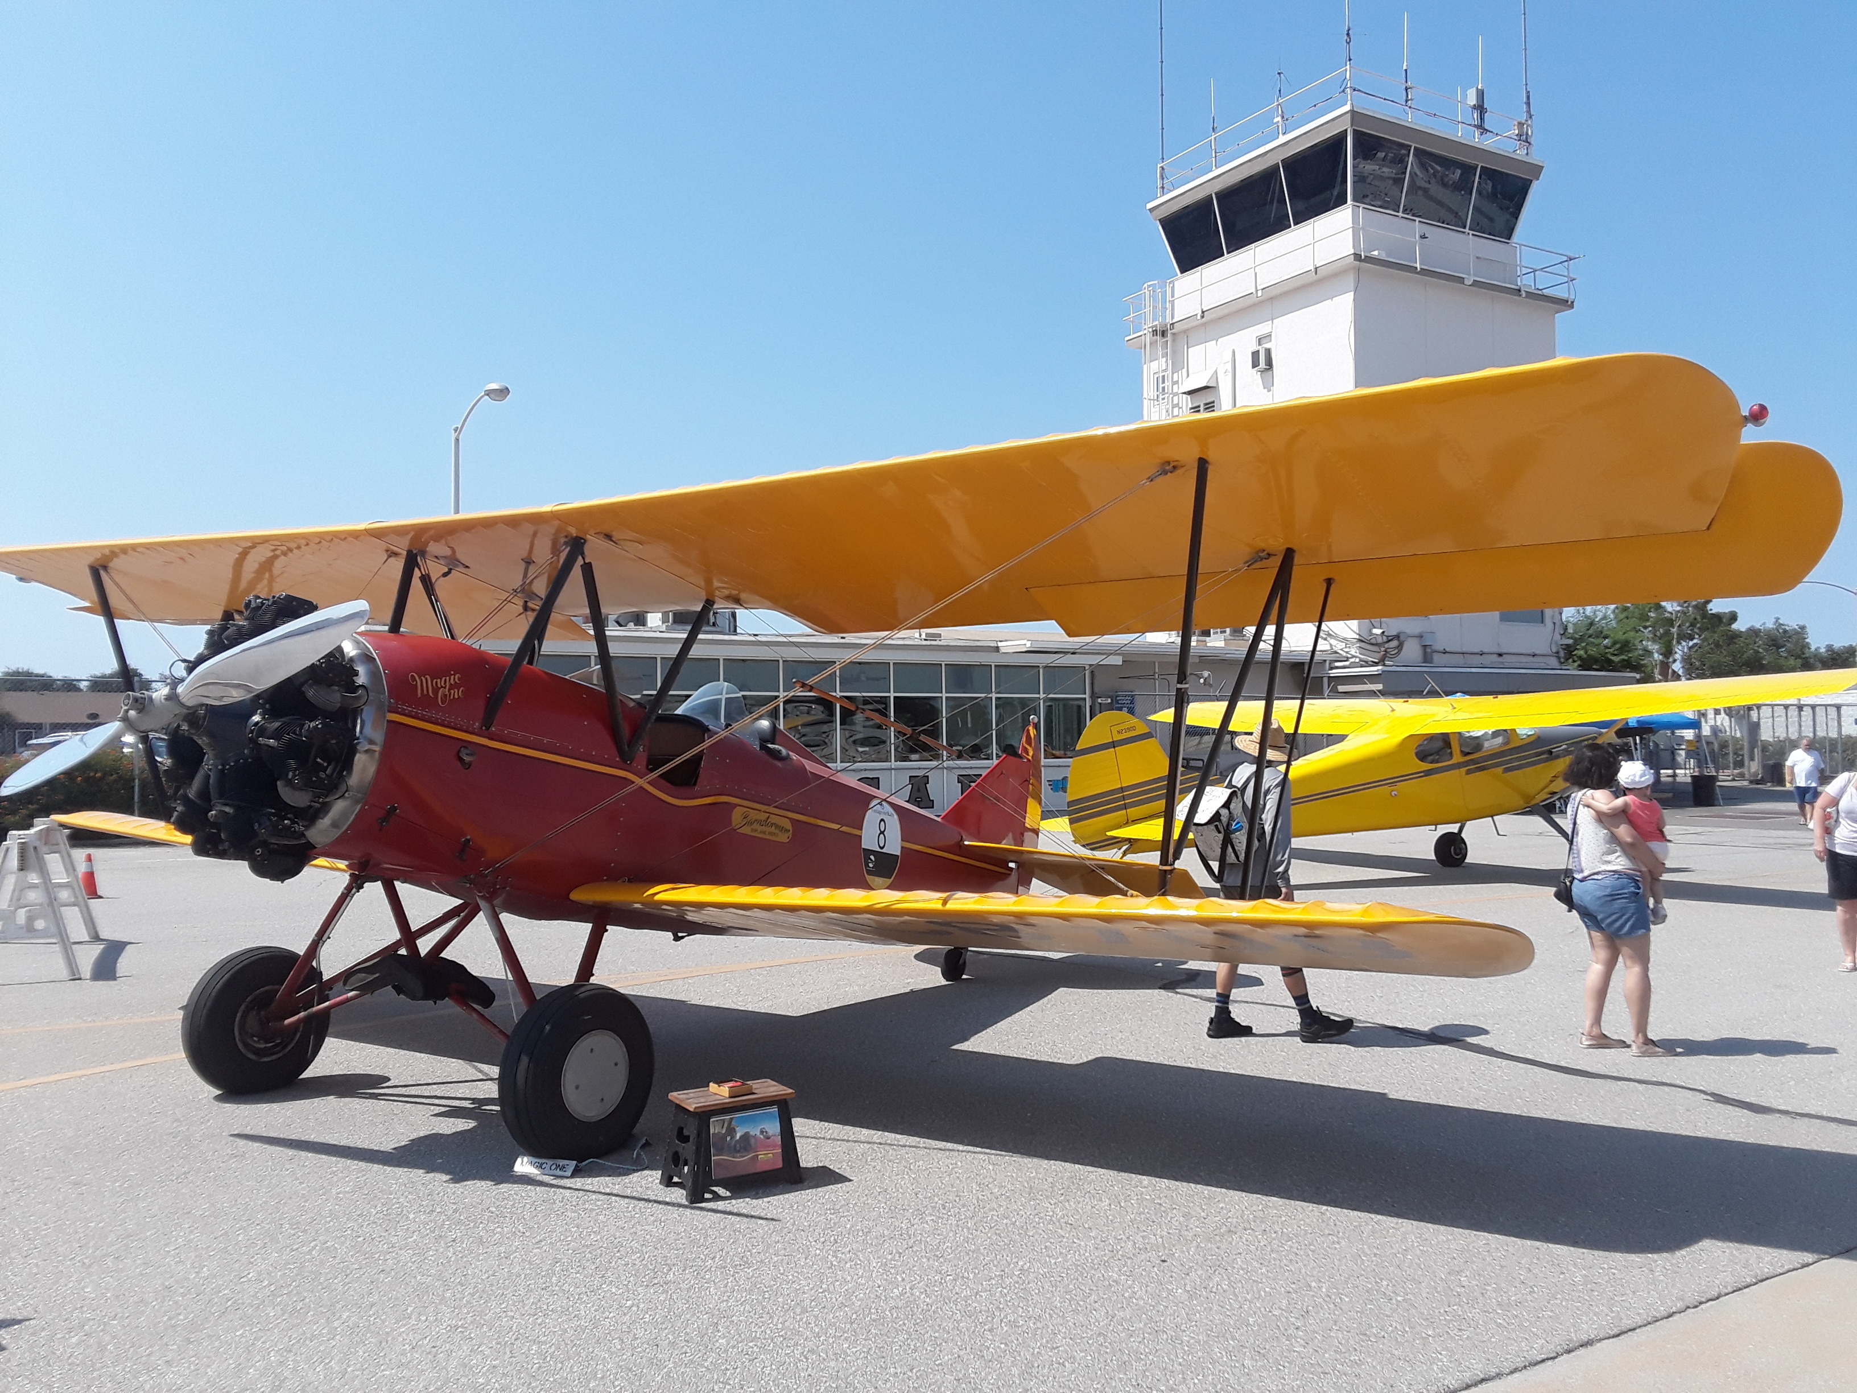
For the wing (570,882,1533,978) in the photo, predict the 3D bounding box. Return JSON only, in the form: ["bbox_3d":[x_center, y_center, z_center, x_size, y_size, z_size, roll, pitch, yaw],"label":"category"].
[{"bbox_3d":[0.426,0.969,6.205,3.958,0.180,1.429,-4,-17,34],"label":"wing"}]

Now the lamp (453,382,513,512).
[{"bbox_3d":[-11.918,-2.724,40.309,1.500,11.390,0.350,0,-2,-16],"label":"lamp"}]

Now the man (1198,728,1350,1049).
[{"bbox_3d":[1.893,0.993,8.202,0.720,1.730,0.520,1,-2,-30],"label":"man"}]

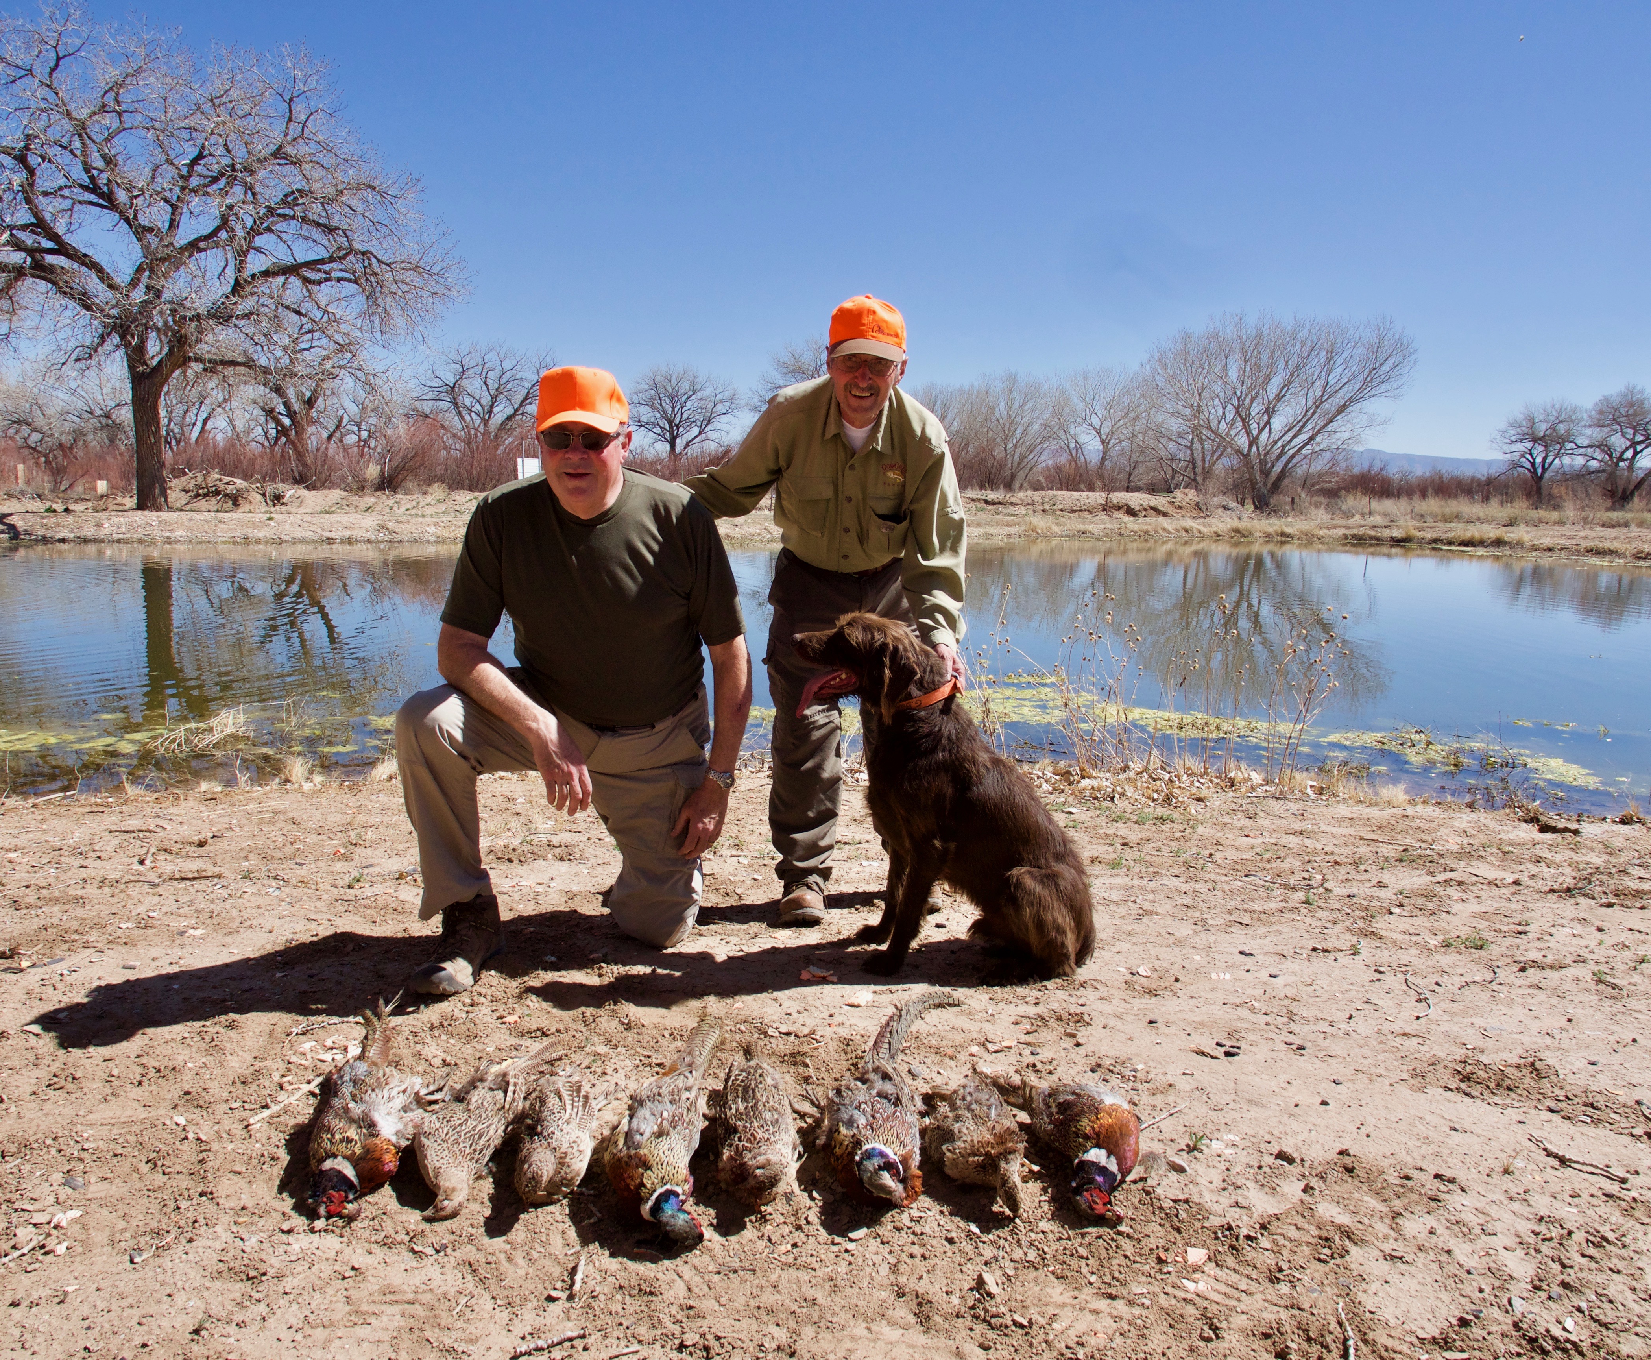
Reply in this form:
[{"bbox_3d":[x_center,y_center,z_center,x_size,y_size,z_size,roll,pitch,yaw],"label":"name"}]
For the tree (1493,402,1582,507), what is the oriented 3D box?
[{"bbox_3d":[32.354,-10.324,57.085,4.200,5.032,4.200,0,9,0],"label":"tree"}]

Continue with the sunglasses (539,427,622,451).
[{"bbox_3d":[-0.455,-0.446,2.339,0.147,0.043,0.130,0,9,0],"label":"sunglasses"}]

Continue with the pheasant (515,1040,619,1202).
[{"bbox_3d":[-0.378,0.661,1.963,0.155,0.120,0.380,1,9,4],"label":"pheasant"}]

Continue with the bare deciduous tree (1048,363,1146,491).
[{"bbox_3d":[12.039,-11.042,55.962,4.430,5.820,4.300,0,9,0],"label":"bare deciduous tree"}]

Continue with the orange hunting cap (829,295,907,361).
[{"bbox_3d":[0.090,-0.768,2.744,0.175,0.138,0.265,-1,21,-5],"label":"orange hunting cap"}]

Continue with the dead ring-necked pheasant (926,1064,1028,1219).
[{"bbox_3d":[0.224,0.666,1.933,0.155,0.120,0.350,-1,9,-8],"label":"dead ring-necked pheasant"}]

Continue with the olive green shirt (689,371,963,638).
[{"bbox_3d":[-0.019,-0.372,2.776,0.680,0.570,0.480,0,9,-3],"label":"olive green shirt"}]

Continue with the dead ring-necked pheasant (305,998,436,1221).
[{"bbox_3d":[-0.761,0.668,2.135,0.190,0.125,0.731,-3,9,-16],"label":"dead ring-necked pheasant"}]

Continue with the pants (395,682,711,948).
[{"bbox_3d":[-0.565,0.272,2.787,0.630,0.630,0.580,1,9,5],"label":"pants"}]

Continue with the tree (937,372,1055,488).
[{"bbox_3d":[7.739,-11.051,56.973,5.620,5.670,5.200,0,9,0],"label":"tree"}]

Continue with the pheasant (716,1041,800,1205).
[{"bbox_3d":[-0.103,0.660,1.968,0.140,0.120,0.390,0,9,0],"label":"pheasant"}]

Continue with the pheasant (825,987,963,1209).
[{"bbox_3d":[0.151,0.665,2.166,0.190,0.120,0.734,2,9,10],"label":"pheasant"}]

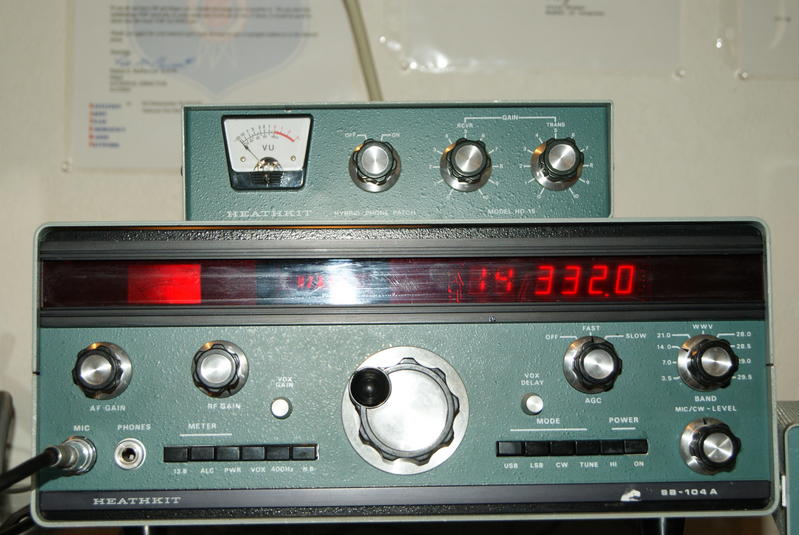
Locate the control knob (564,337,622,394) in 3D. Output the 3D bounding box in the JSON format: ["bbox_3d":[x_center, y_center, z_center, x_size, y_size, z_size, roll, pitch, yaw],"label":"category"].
[{"bbox_3d":[0.098,0.048,0.741,0.029,0.029,0.021,-1,-6,-2],"label":"control knob"}]

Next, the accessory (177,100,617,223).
[{"bbox_3d":[-0.002,-0.049,0.860,0.234,0.070,0.125,-1,-6,-2],"label":"accessory"}]

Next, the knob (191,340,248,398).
[{"bbox_3d":[-0.089,0.050,0.734,0.029,0.029,0.021,-1,-6,-2],"label":"knob"}]

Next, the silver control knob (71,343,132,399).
[{"bbox_3d":[-0.147,0.051,0.731,0.029,0.029,0.021,-1,-6,-2],"label":"silver control knob"}]

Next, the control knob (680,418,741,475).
[{"bbox_3d":[0.157,0.089,0.739,0.029,0.029,0.021,-1,-6,-2],"label":"control knob"}]

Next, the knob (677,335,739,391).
[{"bbox_3d":[0.156,0.048,0.744,0.029,0.029,0.021,-1,-6,-2],"label":"knob"}]

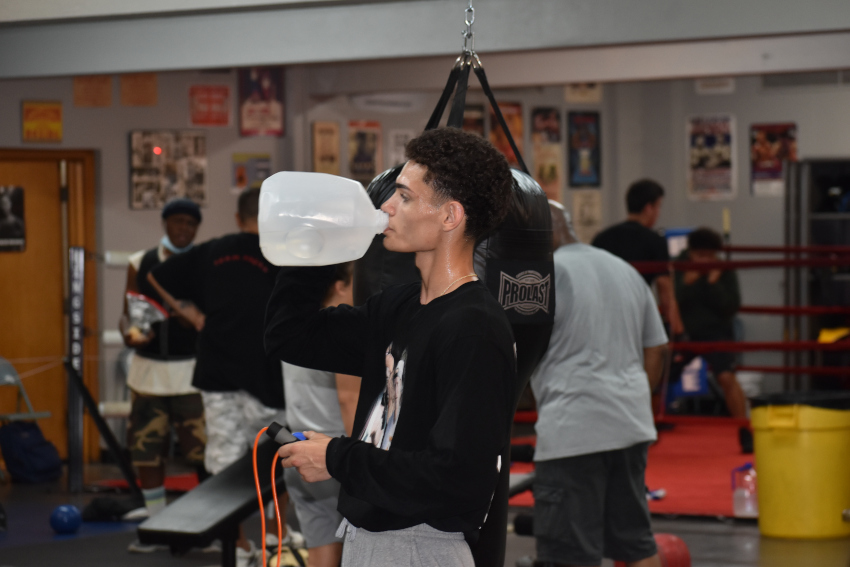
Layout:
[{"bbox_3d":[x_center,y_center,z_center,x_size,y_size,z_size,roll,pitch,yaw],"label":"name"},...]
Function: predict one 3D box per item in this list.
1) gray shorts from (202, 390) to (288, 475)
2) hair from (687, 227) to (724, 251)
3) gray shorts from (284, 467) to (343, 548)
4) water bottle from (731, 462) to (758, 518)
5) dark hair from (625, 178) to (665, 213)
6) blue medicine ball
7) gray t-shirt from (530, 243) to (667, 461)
[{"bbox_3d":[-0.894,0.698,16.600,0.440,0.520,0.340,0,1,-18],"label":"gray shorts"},{"bbox_3d":[1.840,-0.289,22.000,0.235,0.190,0.225,0,1,9],"label":"hair"},{"bbox_3d":[-0.370,0.741,12.000,0.300,0.420,0.330,-1,1,-37],"label":"gray shorts"},{"bbox_3d":[1.726,1.111,18.000,0.155,0.290,0.150,0,1,0],"label":"water bottle"},{"bbox_3d":[1.289,-0.508,19.600,0.220,0.205,0.190,-1,1,-41],"label":"dark hair"},{"bbox_3d":[-1.860,1.225,17.400,0.157,0.157,0.157,0,1,0],"label":"blue medicine ball"},{"bbox_3d":[0.611,0.239,11.800,0.470,0.760,0.380,0,1,-19],"label":"gray t-shirt"}]

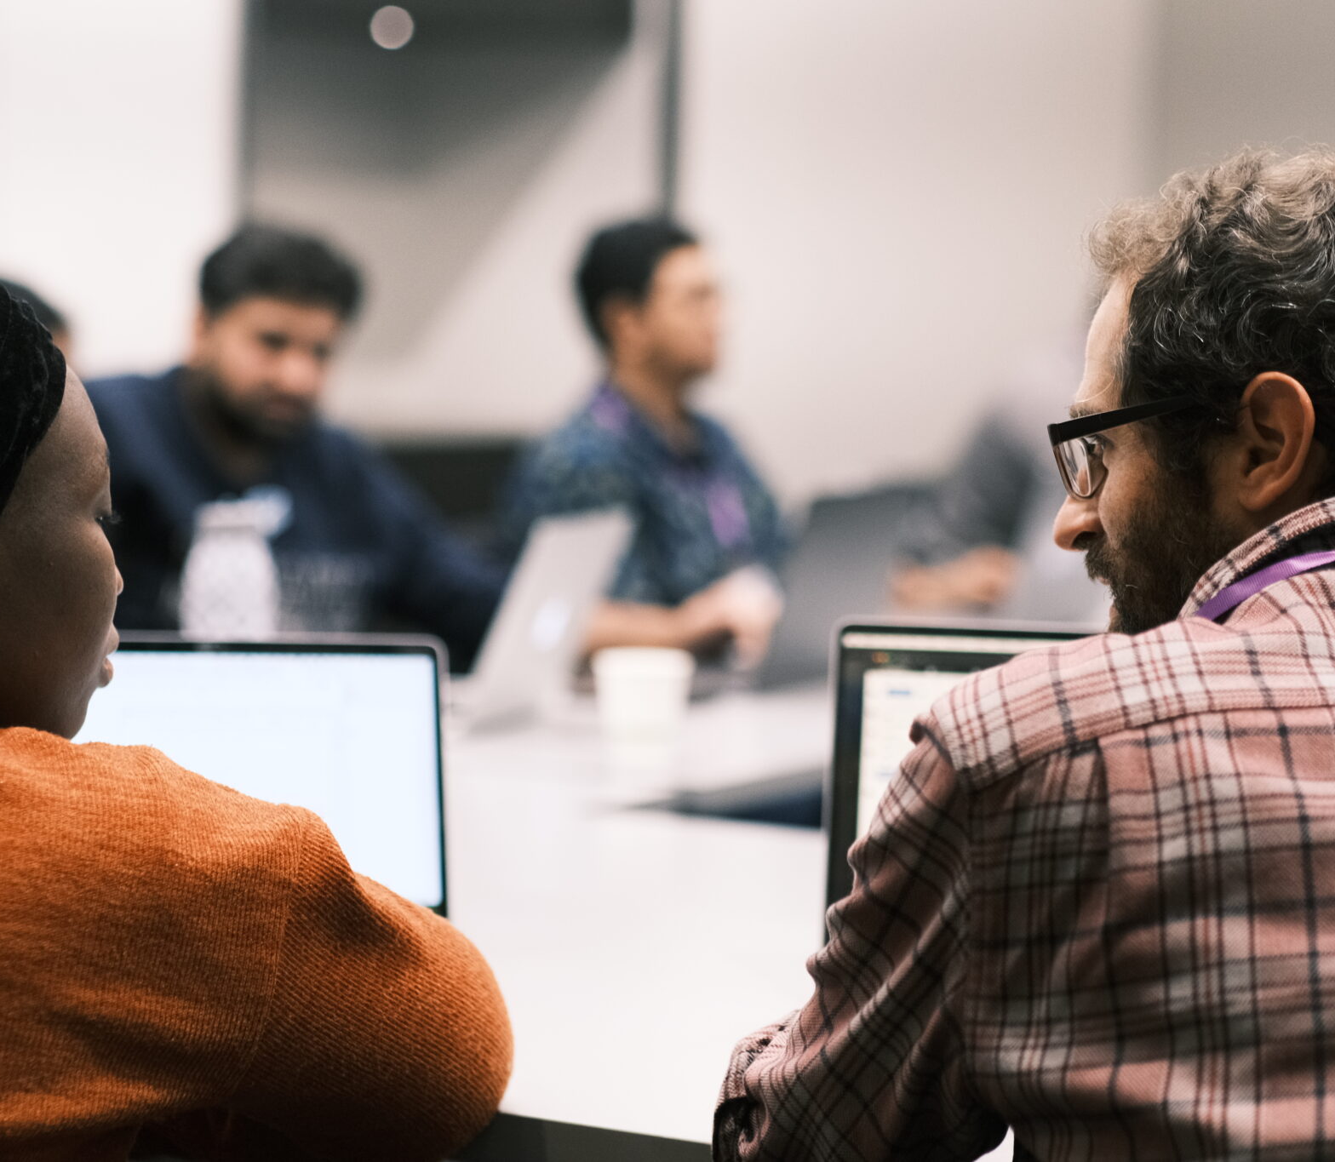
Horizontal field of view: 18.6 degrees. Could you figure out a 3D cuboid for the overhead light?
[{"bbox_3d":[-0.473,-0.954,7.000,0.090,0.070,0.090,2,4,0],"label":"overhead light"}]

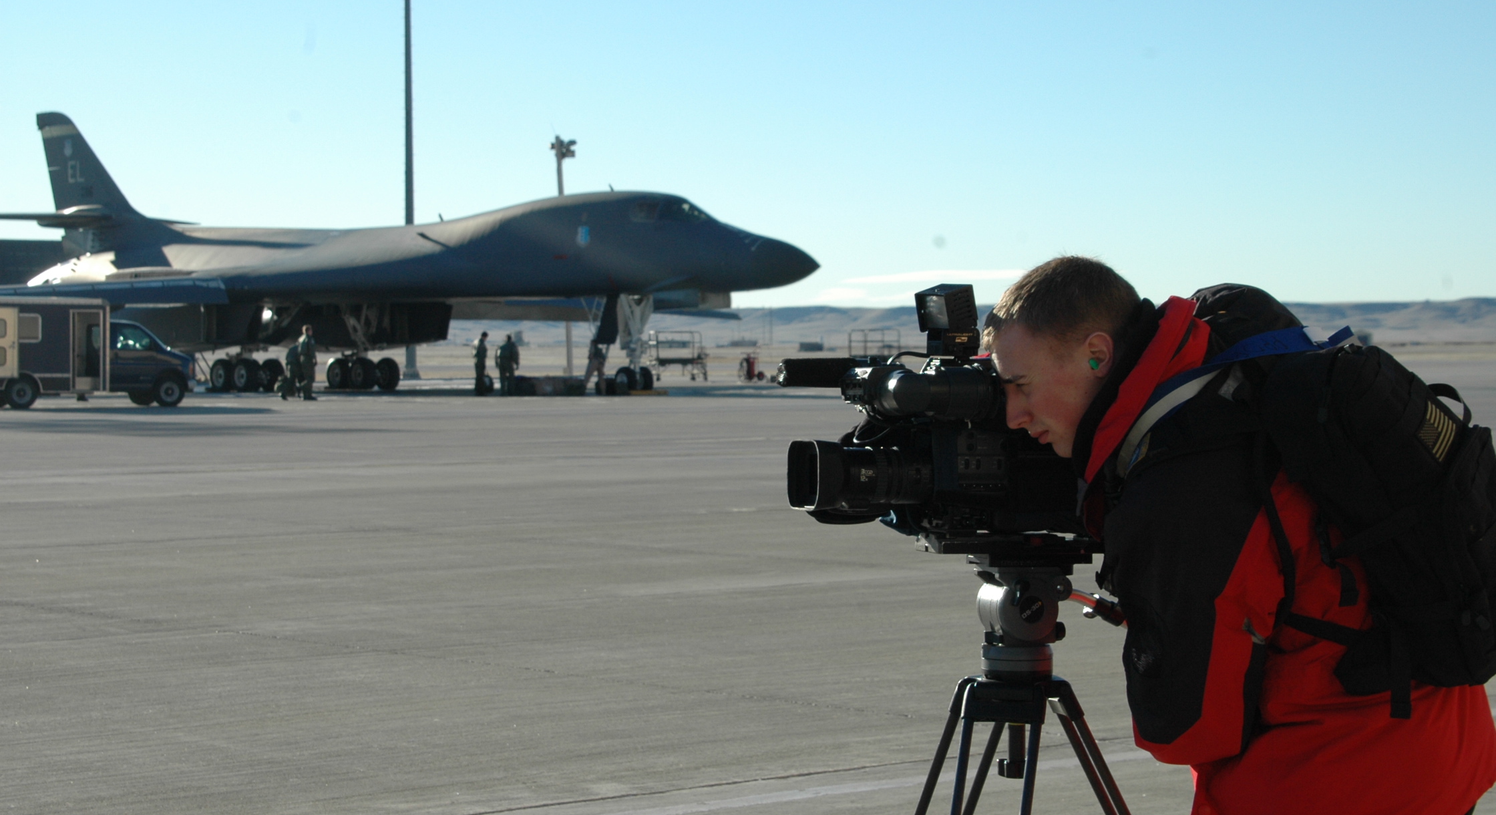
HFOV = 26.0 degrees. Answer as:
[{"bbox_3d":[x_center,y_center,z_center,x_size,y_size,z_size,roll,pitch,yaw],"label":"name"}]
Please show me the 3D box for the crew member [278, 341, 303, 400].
[{"bbox_3d":[-11.052,-0.884,79.000,0.750,1.400,0.600,-1,1,-12],"label":"crew member"}]

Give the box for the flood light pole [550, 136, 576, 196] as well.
[{"bbox_3d":[-8.131,-6.660,143.000,1.200,10.700,1.000,-1,1,-30],"label":"flood light pole"}]

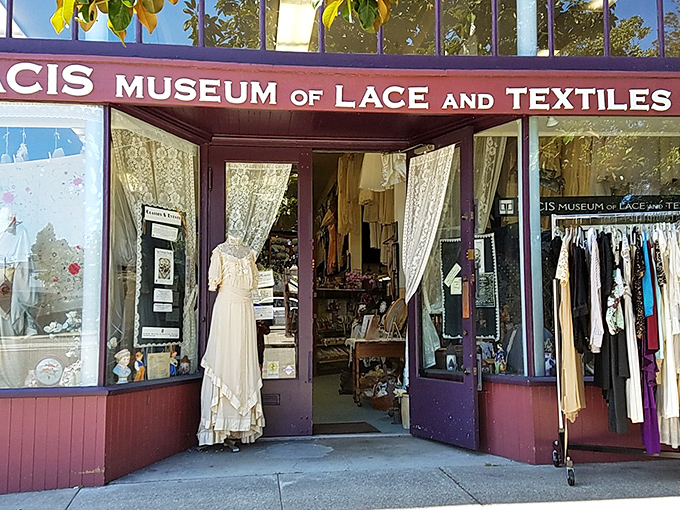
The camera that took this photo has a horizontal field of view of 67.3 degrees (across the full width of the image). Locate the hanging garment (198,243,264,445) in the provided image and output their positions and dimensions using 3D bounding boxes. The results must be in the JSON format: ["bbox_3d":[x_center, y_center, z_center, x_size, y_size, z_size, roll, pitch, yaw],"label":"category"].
[{"bbox_3d":[-0.790,0.633,3.686,0.480,1.469,0.420,2,-5,-27],"label":"hanging garment"}]

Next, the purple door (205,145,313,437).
[{"bbox_3d":[-0.620,0.259,4.008,0.804,2.260,0.060,1,-5,-9],"label":"purple door"}]

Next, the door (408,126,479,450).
[{"bbox_3d":[0.757,0.240,3.839,0.055,2.259,0.777,2,-5,-29],"label":"door"}]

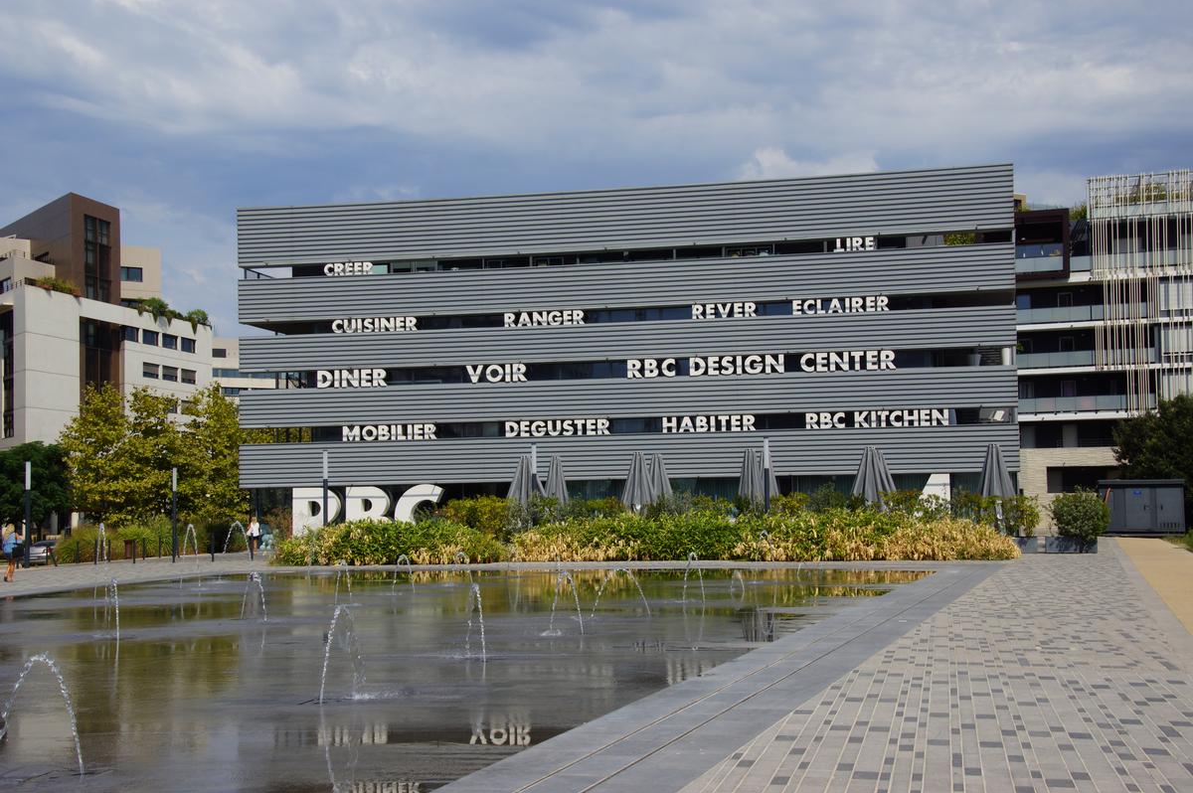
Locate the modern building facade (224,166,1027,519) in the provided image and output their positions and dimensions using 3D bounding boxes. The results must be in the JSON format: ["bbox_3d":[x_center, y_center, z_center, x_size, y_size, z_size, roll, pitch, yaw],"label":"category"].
[{"bbox_3d":[2.091,-1.208,94.823,40.917,18.452,13.000,-2,-3,13],"label":"modern building facade"}]

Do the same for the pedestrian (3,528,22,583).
[{"bbox_3d":[-16.827,4.546,49.638,0.550,1.670,0.500,-2,-4,23],"label":"pedestrian"}]

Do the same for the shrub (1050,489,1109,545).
[{"bbox_3d":[17.195,4.249,61.139,2.050,1.970,1.950,-1,-3,0],"label":"shrub"}]

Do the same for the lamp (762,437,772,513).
[{"bbox_3d":[5.850,3.503,58.690,0.170,4.163,0.170,-1,-3,0],"label":"lamp"}]

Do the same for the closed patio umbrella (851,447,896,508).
[{"bbox_3d":[10.807,3.969,67.165,1.600,3.990,1.600,-2,-4,12],"label":"closed patio umbrella"}]

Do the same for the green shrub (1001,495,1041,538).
[{"bbox_3d":[15.614,4.390,63.347,1.450,1.580,1.200,-2,-4,12],"label":"green shrub"}]

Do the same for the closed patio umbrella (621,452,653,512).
[{"bbox_3d":[1.684,4.225,68.864,1.350,4.000,1.350,-2,-4,12],"label":"closed patio umbrella"}]

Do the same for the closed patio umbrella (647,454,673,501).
[{"bbox_3d":[2.618,4.411,70.861,1.250,4.161,1.250,-1,-3,0],"label":"closed patio umbrella"}]

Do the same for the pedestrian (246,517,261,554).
[{"bbox_3d":[-15.235,6.219,76.785,0.550,1.626,0.400,-1,-3,6],"label":"pedestrian"}]

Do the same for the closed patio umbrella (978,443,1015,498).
[{"bbox_3d":[15.352,3.817,66.164,1.420,4.010,1.420,-2,-4,12],"label":"closed patio umbrella"}]

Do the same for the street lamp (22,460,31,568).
[{"bbox_3d":[-21.229,4.434,64.364,0.220,4.000,0.220,-2,-4,12],"label":"street lamp"}]

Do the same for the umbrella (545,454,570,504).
[{"bbox_3d":[-1.671,4.443,71.862,1.200,4.080,1.200,-2,-4,12],"label":"umbrella"}]

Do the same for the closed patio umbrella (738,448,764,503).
[{"bbox_3d":[5.938,4.039,65.871,1.150,4.088,1.150,-1,-3,0],"label":"closed patio umbrella"}]

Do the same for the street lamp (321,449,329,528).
[{"bbox_3d":[-9.632,4.001,61.382,0.170,4.105,0.170,-1,-3,0],"label":"street lamp"}]

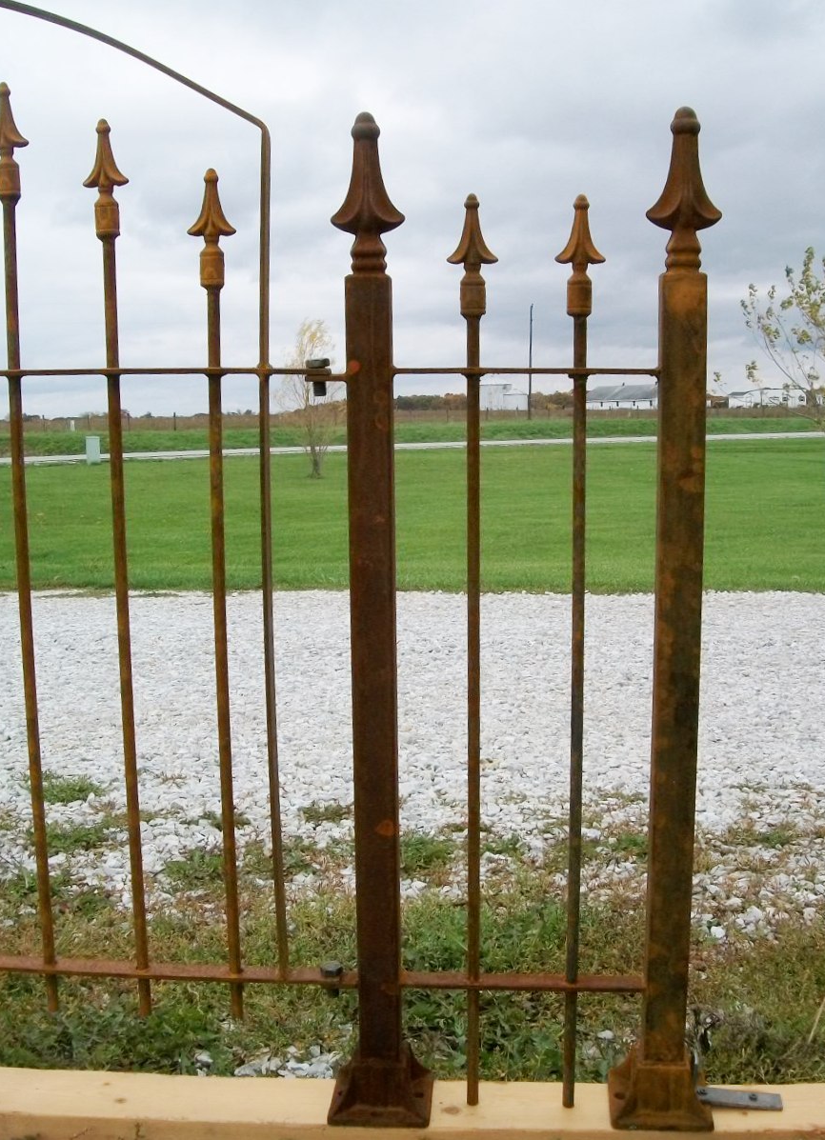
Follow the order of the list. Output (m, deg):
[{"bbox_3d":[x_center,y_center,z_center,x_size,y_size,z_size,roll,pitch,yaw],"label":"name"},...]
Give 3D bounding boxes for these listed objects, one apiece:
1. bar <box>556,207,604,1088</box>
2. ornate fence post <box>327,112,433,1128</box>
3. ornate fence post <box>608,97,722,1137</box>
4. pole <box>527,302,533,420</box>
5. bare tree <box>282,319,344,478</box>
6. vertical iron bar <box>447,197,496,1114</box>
[{"bbox_3d":[0.202,0.138,1.447,0.057,1.148,0.055,0,8,4],"label":"bar"},{"bbox_3d":[-0.047,0.084,1.459,0.128,1.238,0.128,0,8,4],"label":"ornate fence post"},{"bbox_3d":[0.321,0.084,1.431,0.128,1.238,0.128,0,8,4],"label":"ornate fence post"},{"bbox_3d":[8.772,-15.430,88.000,0.300,8.600,0.300,0,8,4],"label":"pole"},{"bbox_3d":[-1.673,-2.882,20.000,1.050,2.720,1.050,0,8,4],"label":"bare tree"},{"bbox_3d":[0.075,0.137,1.457,0.057,1.153,0.055,0,8,4],"label":"vertical iron bar"}]

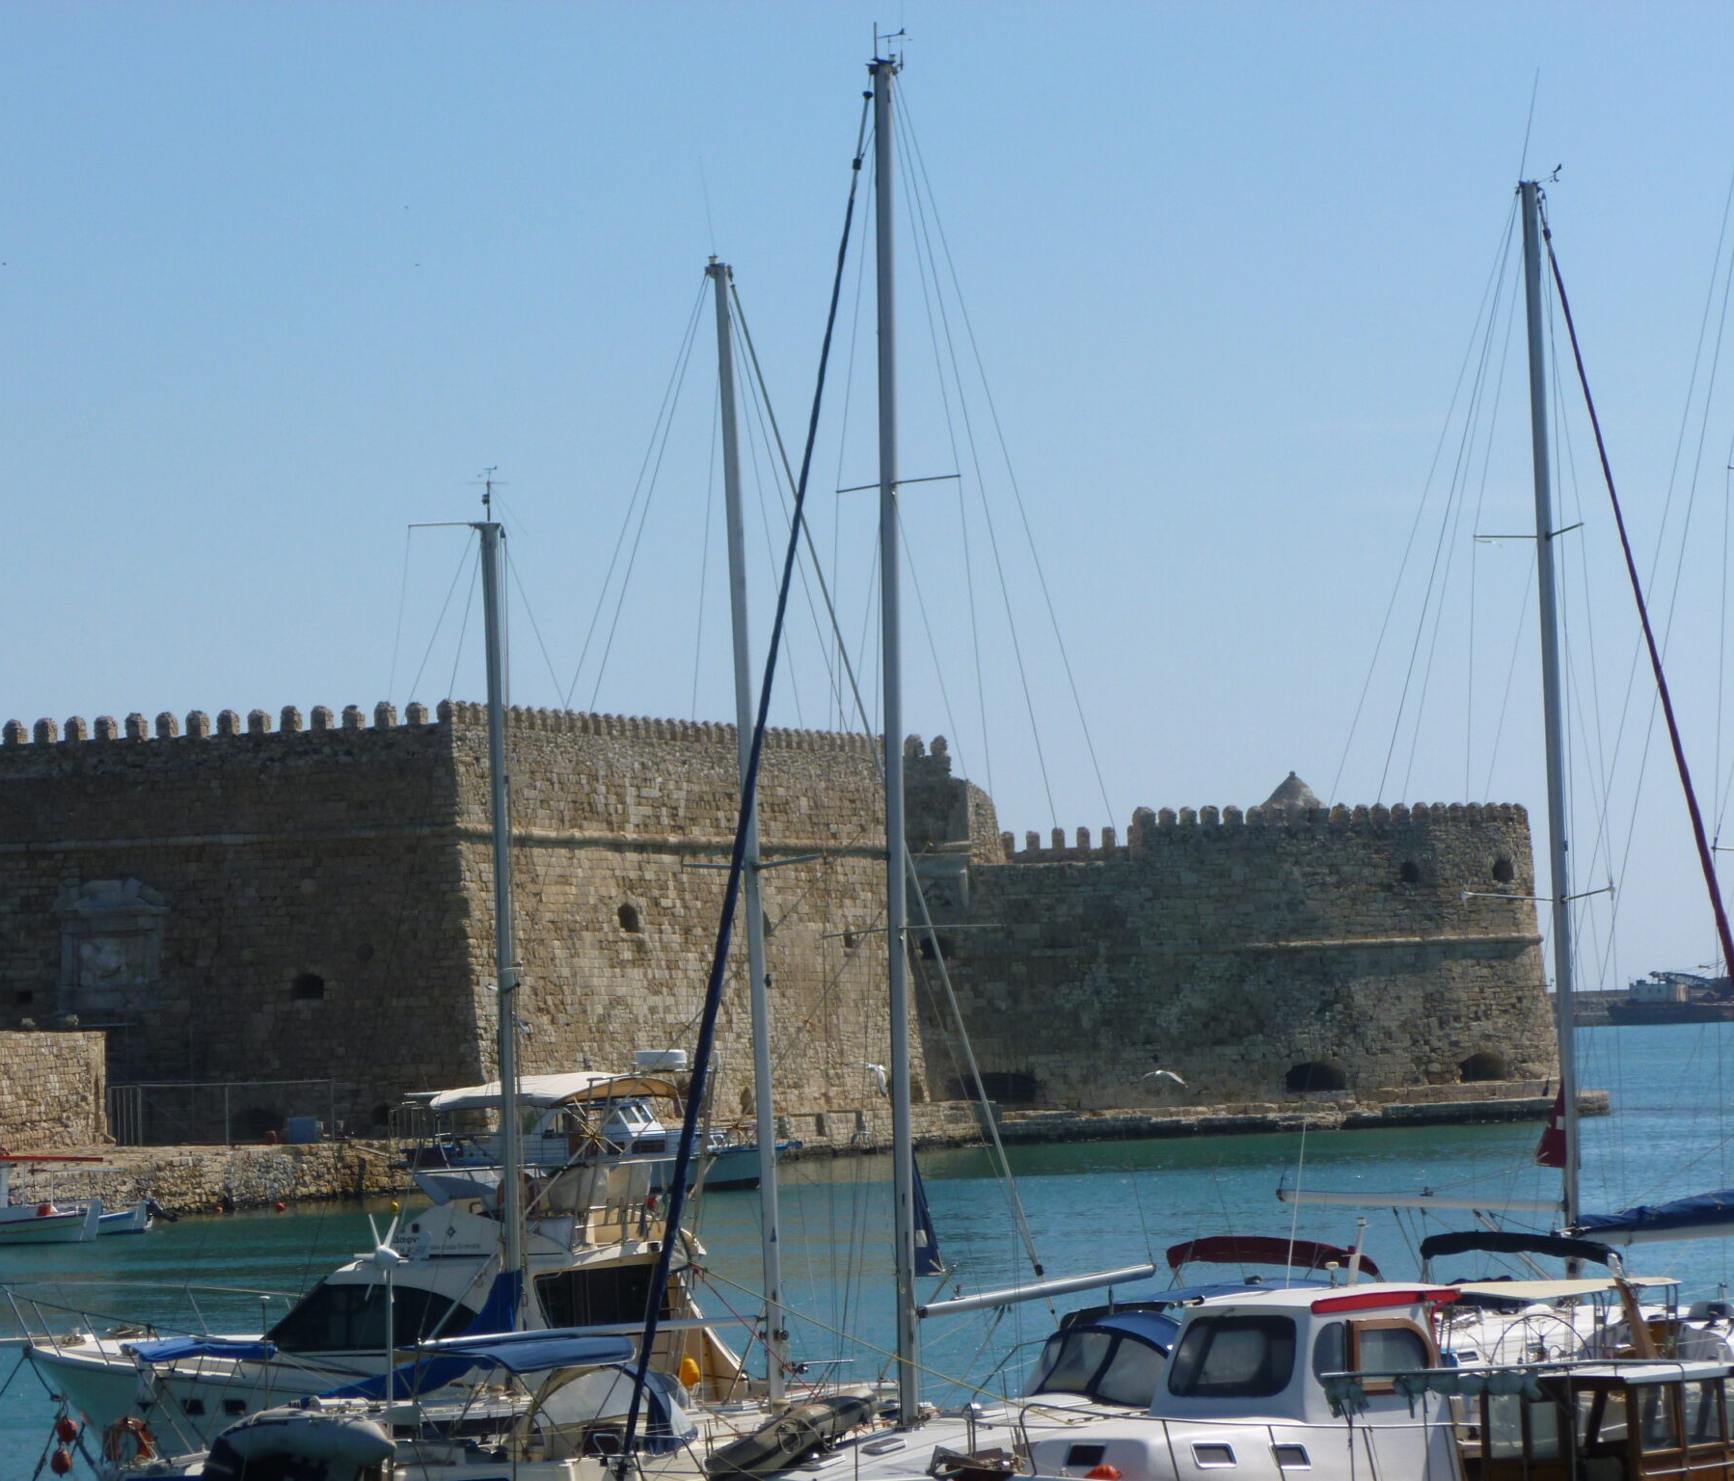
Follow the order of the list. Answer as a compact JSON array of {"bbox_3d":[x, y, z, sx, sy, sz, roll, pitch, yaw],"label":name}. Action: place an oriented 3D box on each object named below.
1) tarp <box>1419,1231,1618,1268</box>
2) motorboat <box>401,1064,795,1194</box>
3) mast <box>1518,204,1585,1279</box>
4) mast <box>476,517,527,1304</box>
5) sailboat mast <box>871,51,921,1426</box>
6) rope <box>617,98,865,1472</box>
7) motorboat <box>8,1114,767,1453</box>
[{"bbox_3d":[5.634,4.394,57.200,1.950,0.280,0.280,-4,-3,41],"label":"tarp"},{"bbox_3d":[-8.252,11.981,204.000,11.500,3.900,3.400,-3,-3,28],"label":"motorboat"},{"bbox_3d":[6.847,0.168,66.193,0.130,11.541,0.170,-4,-3,41],"label":"mast"},{"bbox_3d":[-3.643,2.057,66.143,0.130,8.528,0.170,-4,-3,41],"label":"mast"},{"bbox_3d":[0.260,-0.026,57.316,0.140,11.884,0.180,-4,-4,41],"label":"sailboat mast"},{"bbox_3d":[-0.993,0.171,55.950,0.120,12.223,0.120,-6,-22,41],"label":"rope"},{"bbox_3d":[-5.324,5.977,69.300,8.500,4.400,3.100,-4,-3,37],"label":"motorboat"}]

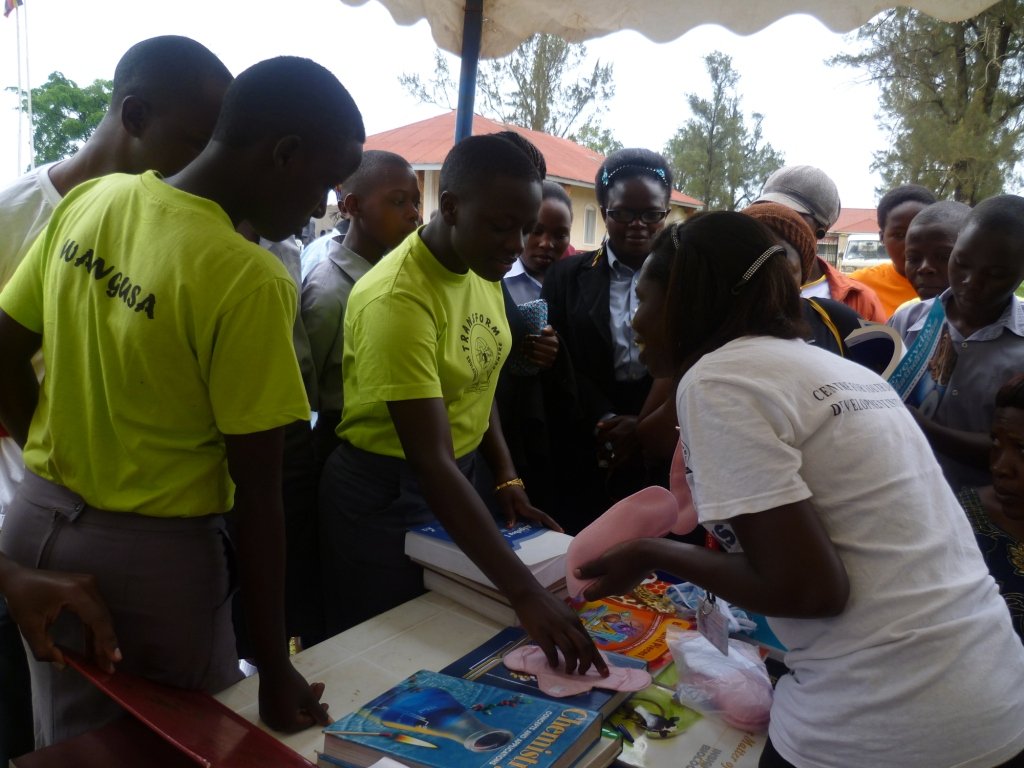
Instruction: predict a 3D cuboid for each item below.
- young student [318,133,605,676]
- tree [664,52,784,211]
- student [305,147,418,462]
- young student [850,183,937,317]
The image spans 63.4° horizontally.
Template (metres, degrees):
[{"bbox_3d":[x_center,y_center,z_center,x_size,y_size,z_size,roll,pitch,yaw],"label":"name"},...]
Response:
[{"bbox_3d":[-0.120,0.359,1.610,0.660,1.630,0.460,7,11,36],"label":"young student"},{"bbox_3d":[9.747,-9.693,38.000,5.400,10.910,5.400,1,9,0],"label":"tree"},{"bbox_3d":[-0.345,0.289,1.960,0.300,1.660,0.450,5,10,28],"label":"student"},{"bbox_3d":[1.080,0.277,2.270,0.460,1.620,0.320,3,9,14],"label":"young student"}]

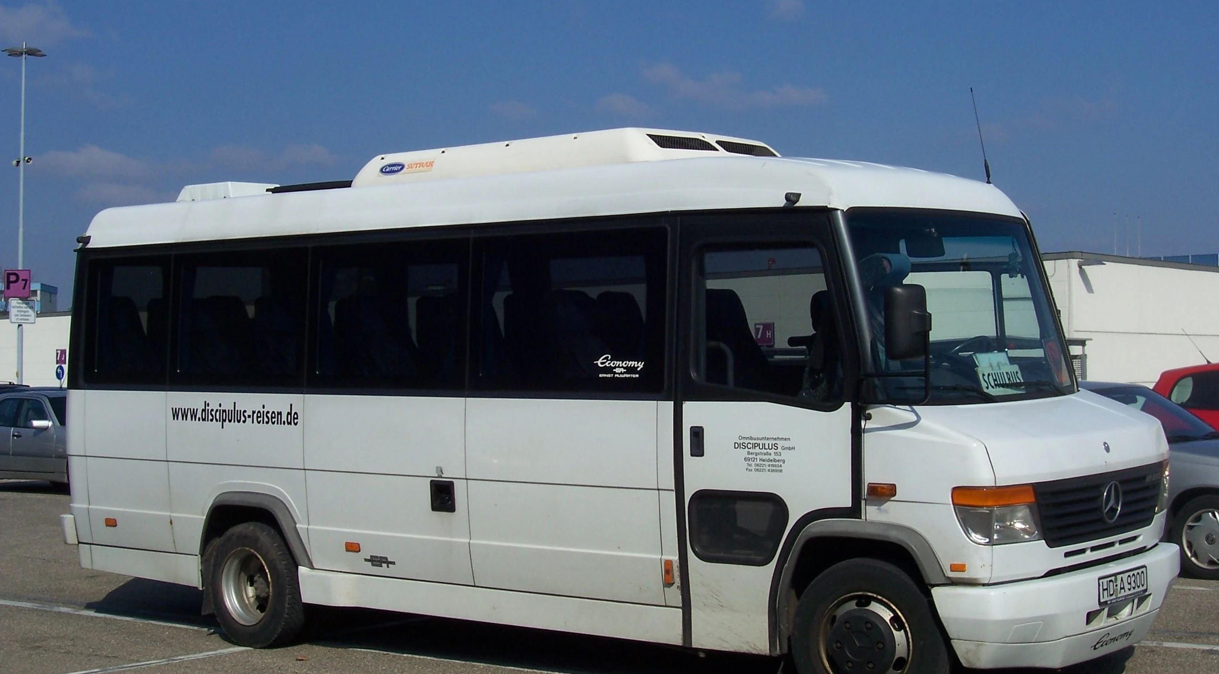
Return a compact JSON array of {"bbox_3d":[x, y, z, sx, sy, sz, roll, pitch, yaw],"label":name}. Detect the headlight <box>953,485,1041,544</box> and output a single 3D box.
[{"bbox_3d":[1.691,0.776,8.167,0.253,0.258,0.364,-1,1,40],"label":"headlight"}]

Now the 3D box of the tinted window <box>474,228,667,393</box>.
[{"bbox_3d":[-0.218,-0.129,9.646,1.335,0.827,0.050,0,-3,39],"label":"tinted window"}]

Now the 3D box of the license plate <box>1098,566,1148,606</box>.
[{"bbox_3d":[2.426,1.178,8.812,0.020,0.130,0.530,-2,-1,39],"label":"license plate"}]

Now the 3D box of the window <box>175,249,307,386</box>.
[{"bbox_3d":[-2.192,-0.113,11.041,1.242,0.808,0.051,-1,-4,40],"label":"window"}]

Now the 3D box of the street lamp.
[{"bbox_3d":[-16.959,-2.811,54.000,1.250,11.400,1.250,0,-1,-17],"label":"street lamp"}]

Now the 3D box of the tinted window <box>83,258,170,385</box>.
[{"bbox_3d":[-3.085,-0.107,12.005,0.882,0.832,0.050,0,-3,39],"label":"tinted window"}]

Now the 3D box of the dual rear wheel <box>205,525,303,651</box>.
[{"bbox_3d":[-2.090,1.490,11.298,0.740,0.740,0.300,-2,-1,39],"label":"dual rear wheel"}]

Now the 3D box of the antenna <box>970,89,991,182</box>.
[{"bbox_3d":[1.902,-1.032,9.575,0.030,0.509,0.030,-14,-8,39],"label":"antenna"}]

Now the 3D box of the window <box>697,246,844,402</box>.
[{"bbox_3d":[0.765,-0.068,8.877,0.839,0.742,0.050,0,-3,34],"label":"window"}]

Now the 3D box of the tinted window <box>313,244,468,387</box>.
[{"bbox_3d":[-1.242,-0.121,10.489,1.289,0.828,0.050,0,-3,39],"label":"tinted window"}]

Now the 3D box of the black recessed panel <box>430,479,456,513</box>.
[{"bbox_3d":[-0.875,0.850,9.975,0.182,0.172,0.045,-1,0,40],"label":"black recessed panel"}]

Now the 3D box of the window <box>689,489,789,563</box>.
[{"bbox_3d":[0.605,0.889,8.714,0.576,0.353,0.051,-1,1,40],"label":"window"}]

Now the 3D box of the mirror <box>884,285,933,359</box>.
[{"bbox_3d":[1.275,-0.063,7.997,0.192,0.333,0.101,-1,0,-30],"label":"mirror"}]

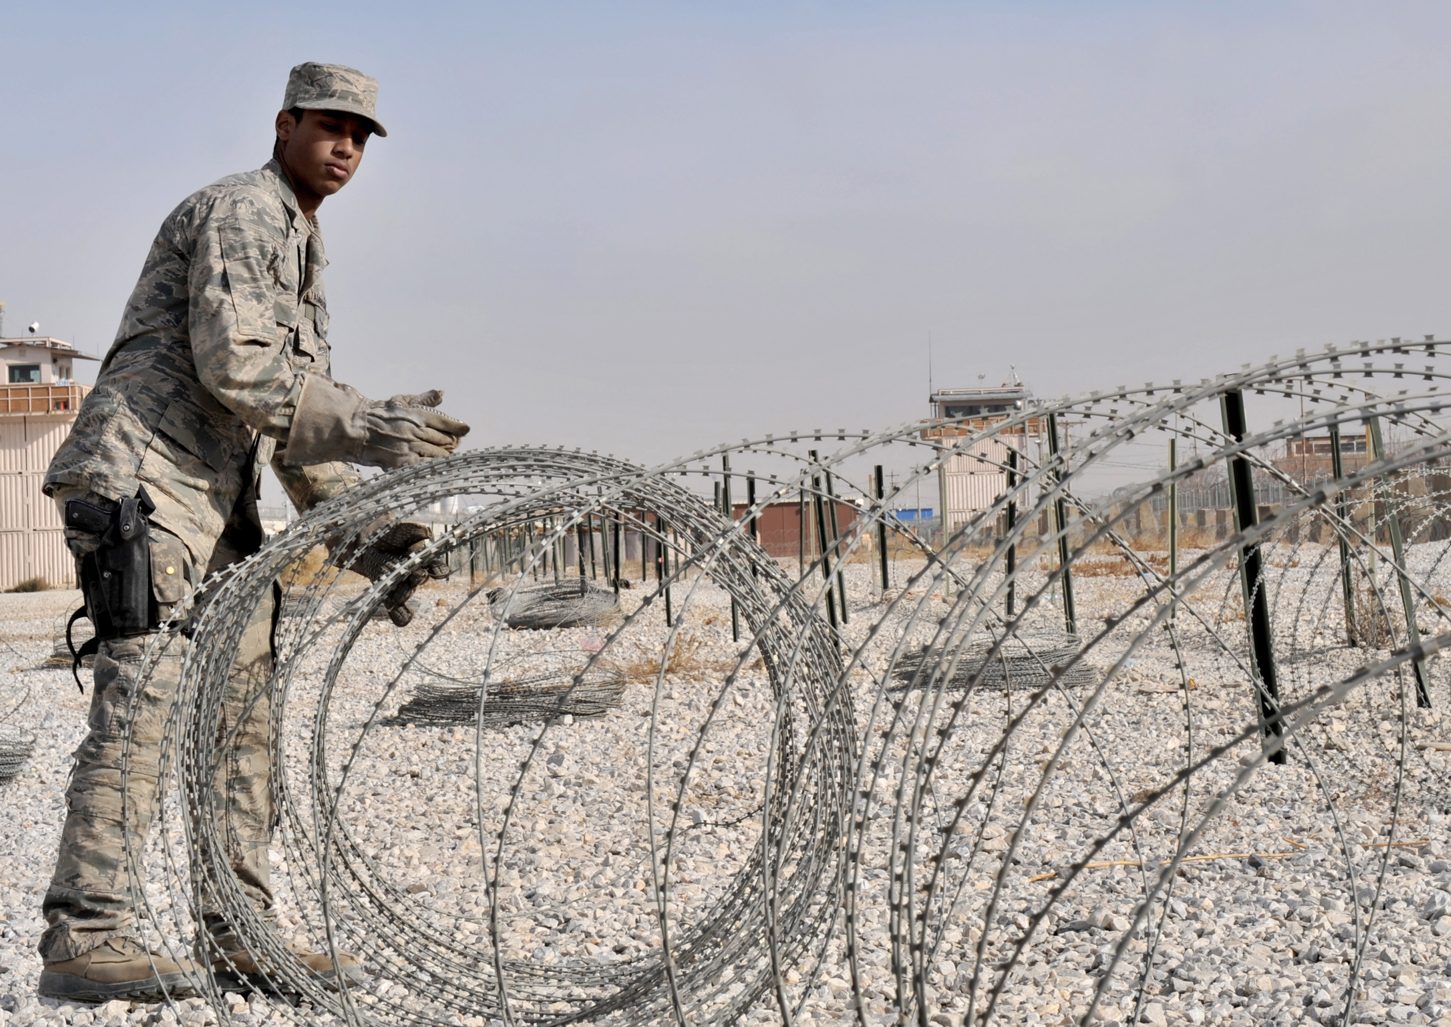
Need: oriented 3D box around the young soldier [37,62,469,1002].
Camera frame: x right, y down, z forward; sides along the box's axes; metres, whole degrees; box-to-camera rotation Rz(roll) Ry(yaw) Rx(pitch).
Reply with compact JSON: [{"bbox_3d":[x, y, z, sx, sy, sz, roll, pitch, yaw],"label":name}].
[{"bbox_3d":[-0.876,0.035,5.250,0.740,1.700,0.540,-2,-1,15],"label":"young soldier"}]

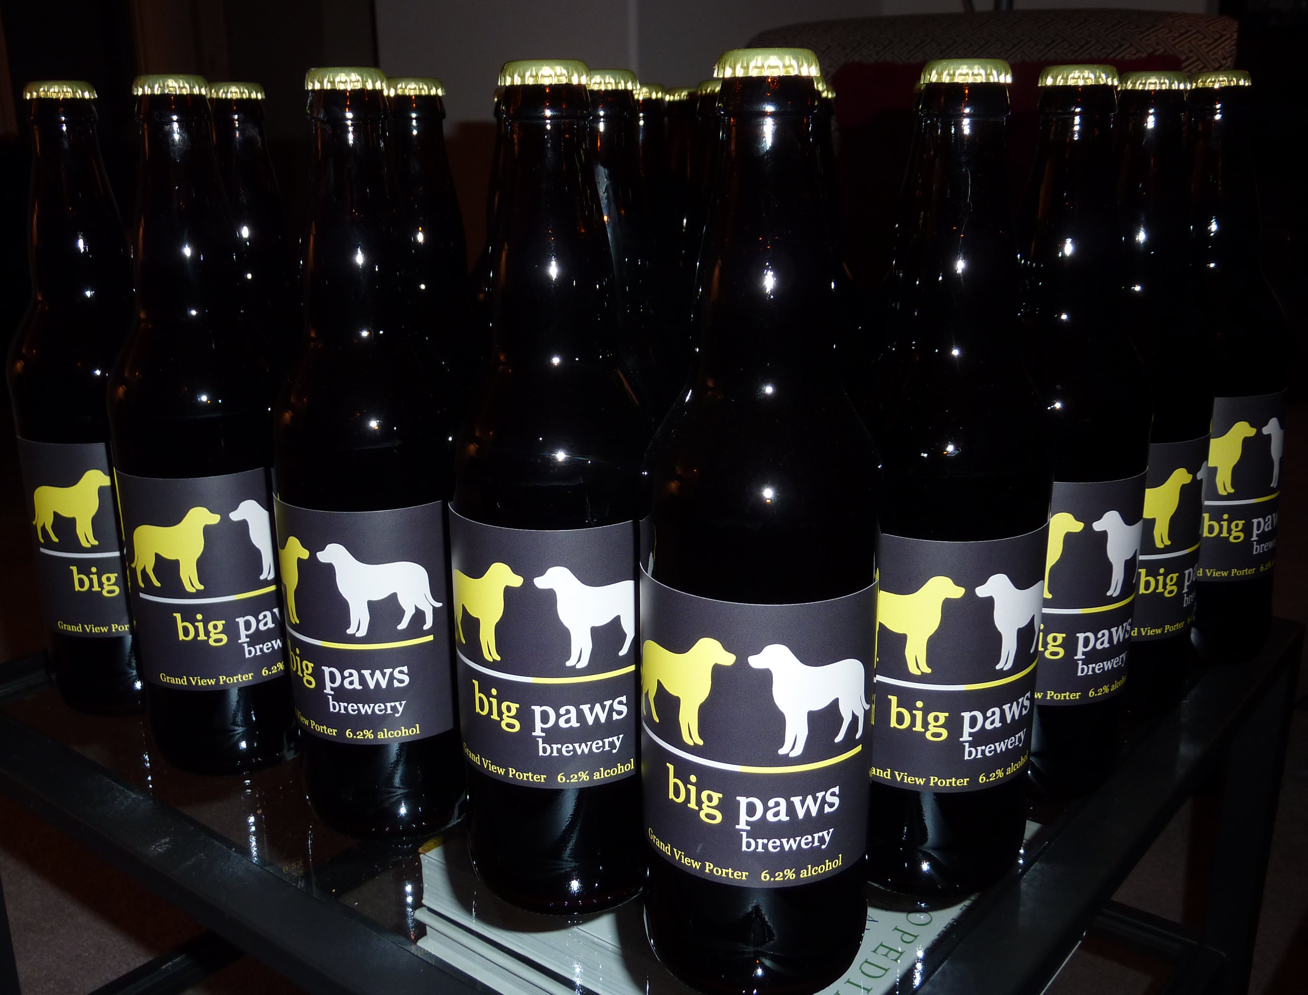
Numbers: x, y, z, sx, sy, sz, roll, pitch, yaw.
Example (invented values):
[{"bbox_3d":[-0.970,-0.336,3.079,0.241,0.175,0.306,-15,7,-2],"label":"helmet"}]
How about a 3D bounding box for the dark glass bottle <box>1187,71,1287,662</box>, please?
[{"bbox_3d":[0.278,-0.062,0.621,0.074,0.288,0.074,-6,18,-16],"label":"dark glass bottle"}]

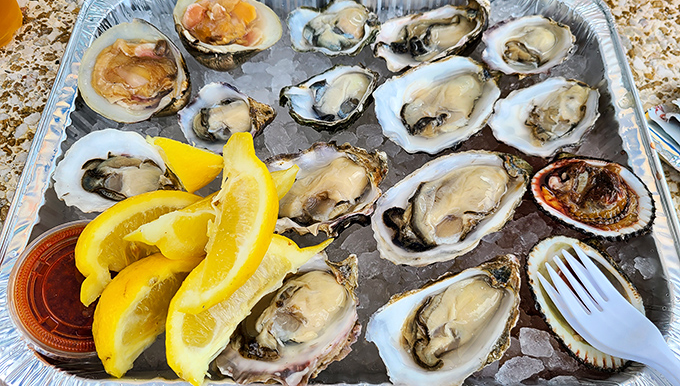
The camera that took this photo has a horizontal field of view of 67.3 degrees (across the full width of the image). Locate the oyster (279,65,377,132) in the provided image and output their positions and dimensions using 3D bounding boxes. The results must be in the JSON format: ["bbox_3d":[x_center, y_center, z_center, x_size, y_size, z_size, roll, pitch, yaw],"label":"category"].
[{"bbox_3d":[-0.002,-0.052,0.298,0.060,0.021,0.042,-26,64,-14],"label":"oyster"}]

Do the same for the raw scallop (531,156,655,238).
[{"bbox_3d":[0.124,0.006,0.261,0.059,0.024,0.045,10,61,5],"label":"raw scallop"}]

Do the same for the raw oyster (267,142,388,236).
[{"bbox_3d":[-0.007,0.002,0.270,0.073,0.025,0.055,-16,62,-9],"label":"raw oyster"}]

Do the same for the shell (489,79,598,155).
[{"bbox_3d":[0.119,-0.041,0.292,0.070,0.022,0.043,-26,64,-14],"label":"shell"}]

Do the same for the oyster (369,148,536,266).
[{"bbox_3d":[0.058,0.010,0.266,0.093,0.025,0.048,-29,65,-15],"label":"oyster"}]

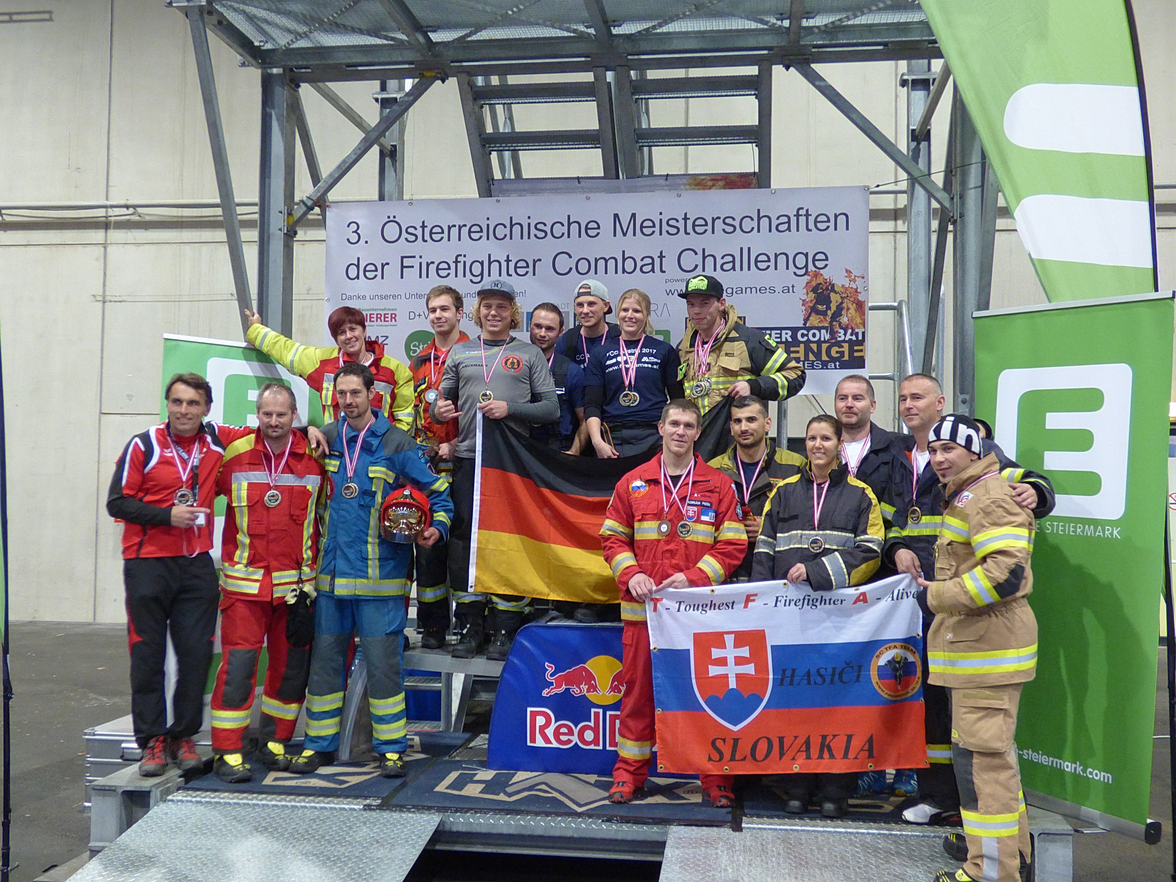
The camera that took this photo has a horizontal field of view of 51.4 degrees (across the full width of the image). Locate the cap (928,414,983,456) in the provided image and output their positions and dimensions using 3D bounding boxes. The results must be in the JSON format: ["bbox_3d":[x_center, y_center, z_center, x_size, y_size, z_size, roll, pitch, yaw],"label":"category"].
[{"bbox_3d":[1.419,-0.022,4.716,0.190,0.165,0.220,-1,-3,41],"label":"cap"}]

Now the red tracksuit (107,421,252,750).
[{"bbox_3d":[-1.785,0.624,5.440,0.690,1.410,0.380,1,-3,-16],"label":"red tracksuit"}]

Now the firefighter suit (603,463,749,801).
[{"bbox_3d":[0.373,0.821,5.370,0.620,1.500,0.400,0,-2,3],"label":"firefighter suit"}]

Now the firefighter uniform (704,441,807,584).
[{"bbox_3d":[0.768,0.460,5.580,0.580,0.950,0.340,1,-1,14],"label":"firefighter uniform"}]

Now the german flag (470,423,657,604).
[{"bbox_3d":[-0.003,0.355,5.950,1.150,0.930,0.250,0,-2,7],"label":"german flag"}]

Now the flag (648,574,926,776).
[{"bbox_3d":[0.825,0.969,5.050,1.160,0.810,0.130,0,-2,15],"label":"flag"}]

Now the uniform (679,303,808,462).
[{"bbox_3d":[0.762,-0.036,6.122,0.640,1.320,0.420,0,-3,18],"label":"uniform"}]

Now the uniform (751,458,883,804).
[{"bbox_3d":[0.971,0.827,5.180,0.550,1.440,0.380,0,-2,7],"label":"uniform"}]

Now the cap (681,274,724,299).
[{"bbox_3d":[0.575,-0.782,6.200,0.190,0.135,0.260,-1,-2,30],"label":"cap"}]

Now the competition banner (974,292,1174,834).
[{"bbox_3d":[1.945,0.483,5.120,0.120,2.130,1.000,4,-2,-30],"label":"competition banner"}]

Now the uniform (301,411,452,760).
[{"bbox_3d":[-0.935,0.629,5.487,0.640,1.520,0.420,1,-2,-3],"label":"uniform"}]

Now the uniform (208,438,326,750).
[{"bbox_3d":[-1.491,0.702,5.680,0.530,1.480,0.380,1,-2,-6],"label":"uniform"}]

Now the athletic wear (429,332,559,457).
[{"bbox_3d":[-0.470,-0.224,6.220,0.630,0.650,0.340,1,-2,0],"label":"athletic wear"}]

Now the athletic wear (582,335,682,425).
[{"bbox_3d":[0.227,-0.305,6.300,0.520,0.500,0.300,0,-2,4],"label":"athletic wear"}]

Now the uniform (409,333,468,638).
[{"bbox_3d":[-0.738,0.210,6.297,0.480,1.530,0.360,0,-2,3],"label":"uniform"}]

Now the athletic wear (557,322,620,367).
[{"bbox_3d":[0.049,-0.314,6.606,0.500,0.640,0.300,1,-2,2],"label":"athletic wear"}]

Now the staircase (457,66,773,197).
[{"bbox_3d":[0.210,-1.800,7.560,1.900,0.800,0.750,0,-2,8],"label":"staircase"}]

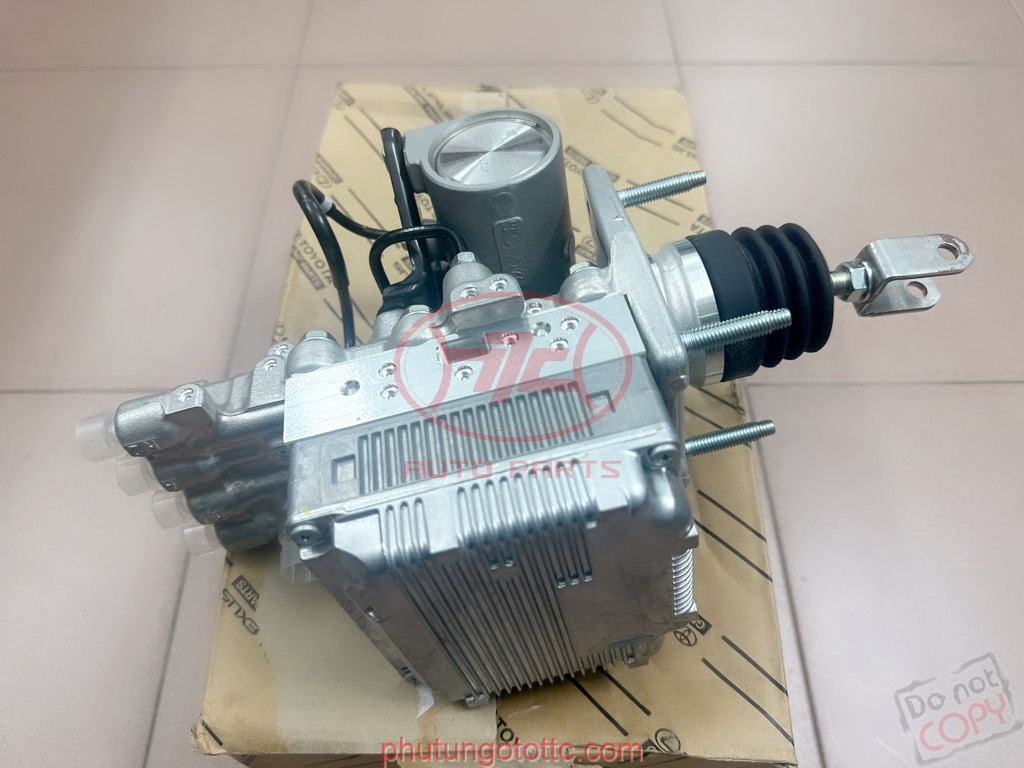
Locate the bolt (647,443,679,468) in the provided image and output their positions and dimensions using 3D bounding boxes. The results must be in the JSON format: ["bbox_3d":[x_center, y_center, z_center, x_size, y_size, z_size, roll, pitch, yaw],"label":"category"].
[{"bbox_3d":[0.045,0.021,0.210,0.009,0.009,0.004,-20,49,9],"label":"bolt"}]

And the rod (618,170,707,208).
[{"bbox_3d":[0.058,-0.076,0.277,0.036,0.008,0.008,-14,102,3],"label":"rod"}]

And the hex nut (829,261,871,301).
[{"bbox_3d":[0.133,-0.040,0.277,0.008,0.014,0.016,-9,94,-6],"label":"hex nut"}]

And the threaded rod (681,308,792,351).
[{"bbox_3d":[0.071,-0.017,0.225,0.036,0.008,0.008,-14,90,3],"label":"threaded rod"}]

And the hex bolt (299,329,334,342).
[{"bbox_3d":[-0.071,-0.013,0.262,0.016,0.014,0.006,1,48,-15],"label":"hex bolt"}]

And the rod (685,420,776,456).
[{"bbox_3d":[0.082,0.021,0.271,0.036,0.008,0.008,-14,82,3],"label":"rod"}]

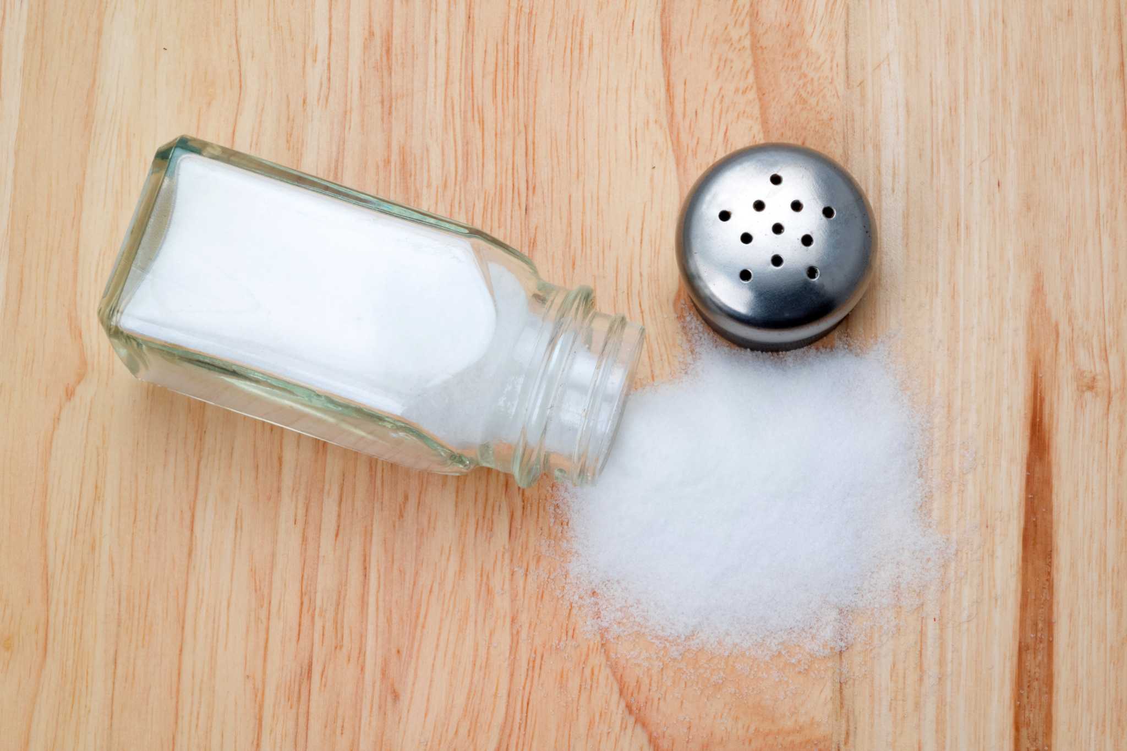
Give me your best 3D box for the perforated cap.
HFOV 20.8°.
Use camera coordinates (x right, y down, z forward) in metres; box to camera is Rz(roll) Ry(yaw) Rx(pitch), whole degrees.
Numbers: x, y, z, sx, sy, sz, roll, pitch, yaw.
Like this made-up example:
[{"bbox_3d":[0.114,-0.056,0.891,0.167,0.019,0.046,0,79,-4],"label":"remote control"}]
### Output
[{"bbox_3d":[0.040,-0.024,0.577,0.037,0.021,0.037,-1,76,3],"label":"perforated cap"}]

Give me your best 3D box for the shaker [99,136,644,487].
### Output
[{"bbox_3d":[-0.035,-0.009,0.567,0.092,0.040,0.040,18,78,7],"label":"shaker"}]

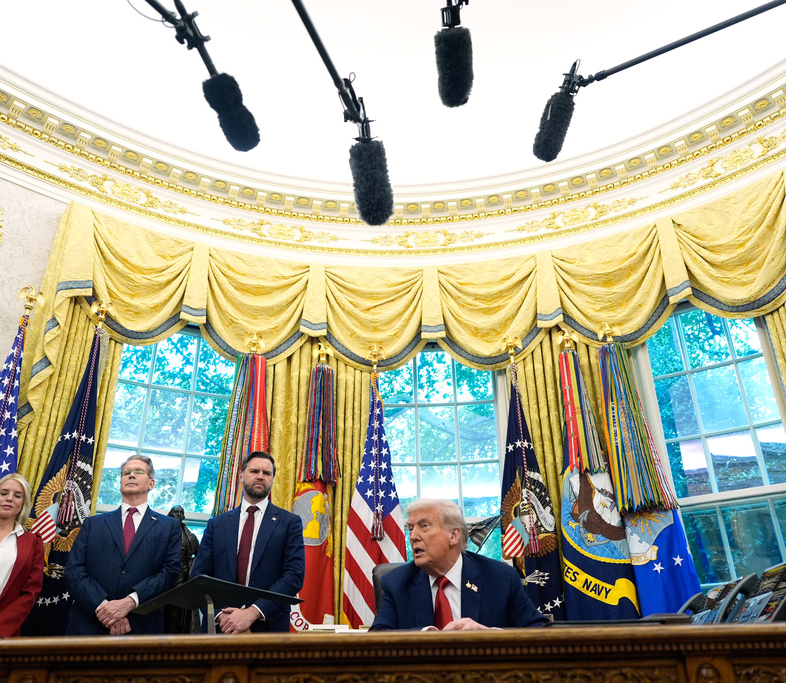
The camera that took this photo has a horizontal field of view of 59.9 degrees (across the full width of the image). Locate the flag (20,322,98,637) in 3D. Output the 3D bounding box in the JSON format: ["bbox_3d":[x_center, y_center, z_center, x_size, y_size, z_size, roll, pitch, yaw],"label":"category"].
[{"bbox_3d":[-1.946,0.870,3.961,0.480,2.100,0.300,16,-30,-31],"label":"flag"}]

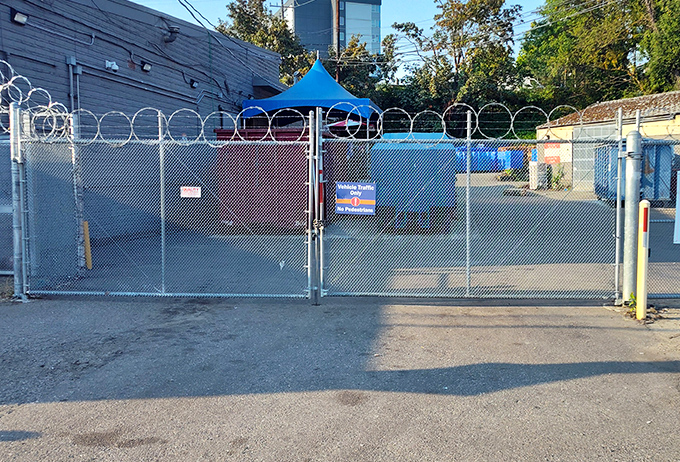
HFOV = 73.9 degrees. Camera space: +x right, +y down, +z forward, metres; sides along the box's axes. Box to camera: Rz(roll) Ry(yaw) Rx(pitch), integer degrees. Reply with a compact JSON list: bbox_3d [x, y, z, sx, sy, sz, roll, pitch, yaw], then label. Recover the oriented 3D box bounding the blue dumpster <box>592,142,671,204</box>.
[{"bbox_3d":[10.916,-2.183,16.860,1.950,2.250,2.100,1,6,6],"label":"blue dumpster"}]

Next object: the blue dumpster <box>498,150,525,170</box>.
[{"bbox_3d":[12.941,-5.320,34.091,1.850,1.450,1.600,1,6,8],"label":"blue dumpster"}]

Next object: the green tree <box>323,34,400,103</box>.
[{"bbox_3d":[1.601,-9.382,34.025,6.200,10.310,5.800,0,6,0],"label":"green tree"}]

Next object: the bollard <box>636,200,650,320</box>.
[{"bbox_3d":[3.207,0.306,4.769,0.118,1.250,0.118,0,3,0],"label":"bollard"}]

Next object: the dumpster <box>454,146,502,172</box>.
[{"bbox_3d":[10.863,-5.613,35.565,3.900,1.900,2.100,1,6,8],"label":"dumpster"}]

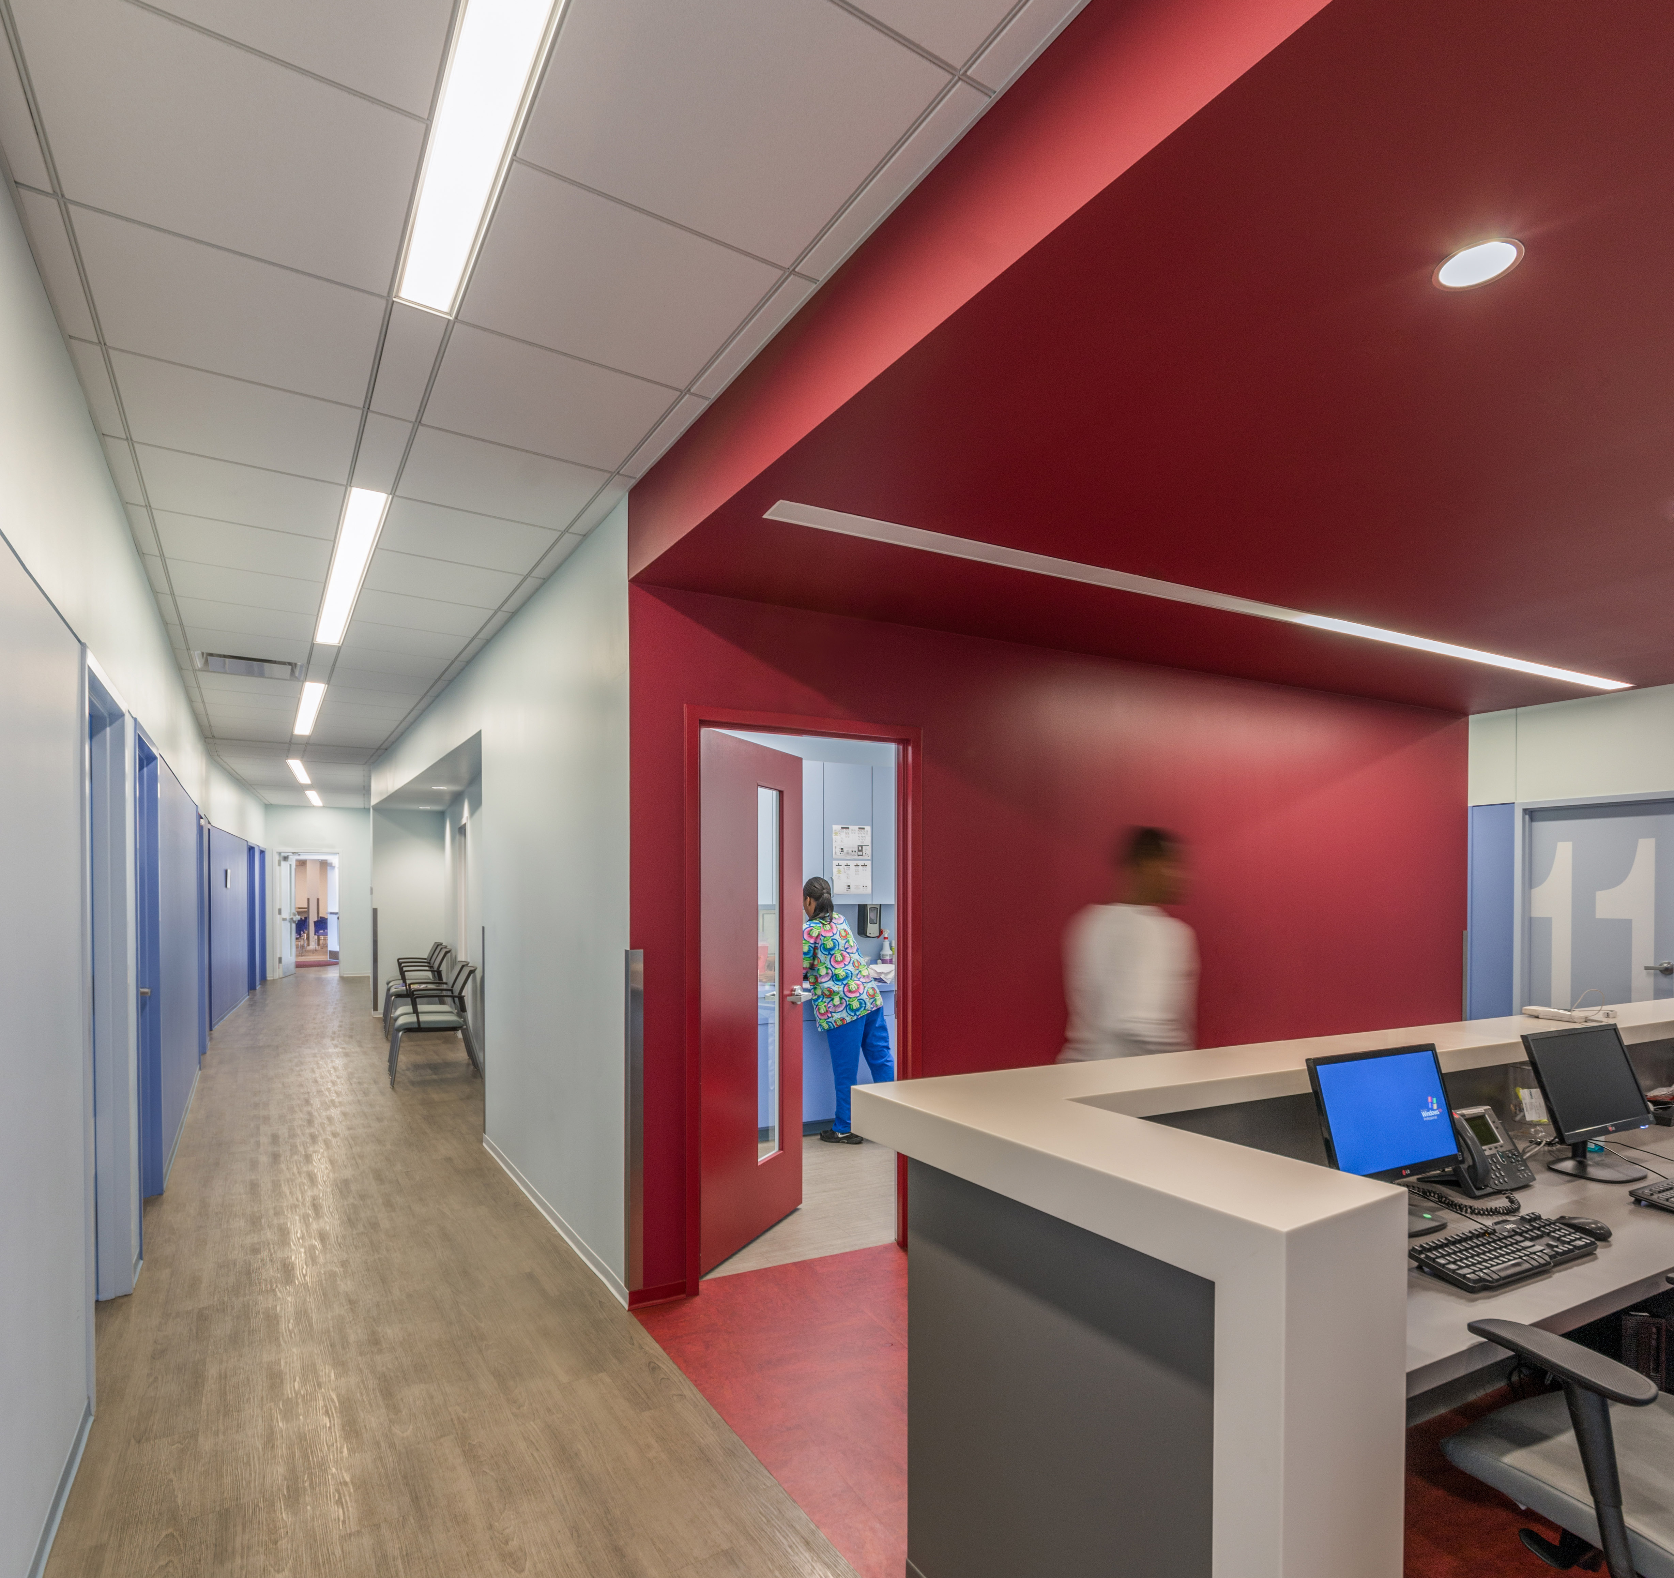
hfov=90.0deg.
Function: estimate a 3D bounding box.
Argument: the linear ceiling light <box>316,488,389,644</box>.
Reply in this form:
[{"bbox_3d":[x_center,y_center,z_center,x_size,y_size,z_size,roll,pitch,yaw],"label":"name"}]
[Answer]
[{"bbox_3d":[-2.417,-1.014,4.109,0.145,0.060,2.410,4,-8,-34],"label":"linear ceiling light"}]

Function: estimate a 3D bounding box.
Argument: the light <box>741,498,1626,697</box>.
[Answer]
[{"bbox_3d":[2.156,-0.722,3.644,5.200,0.060,0.120,3,-7,-26],"label":"light"}]

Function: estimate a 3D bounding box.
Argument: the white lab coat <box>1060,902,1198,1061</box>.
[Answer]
[{"bbox_3d":[1.023,0.788,2.875,0.320,0.780,0.490,6,-9,-40],"label":"white lab coat"}]

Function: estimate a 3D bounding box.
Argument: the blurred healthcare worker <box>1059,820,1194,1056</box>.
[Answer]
[{"bbox_3d":[1.023,1.023,2.864,0.330,1.770,0.490,6,-9,-40],"label":"blurred healthcare worker"}]

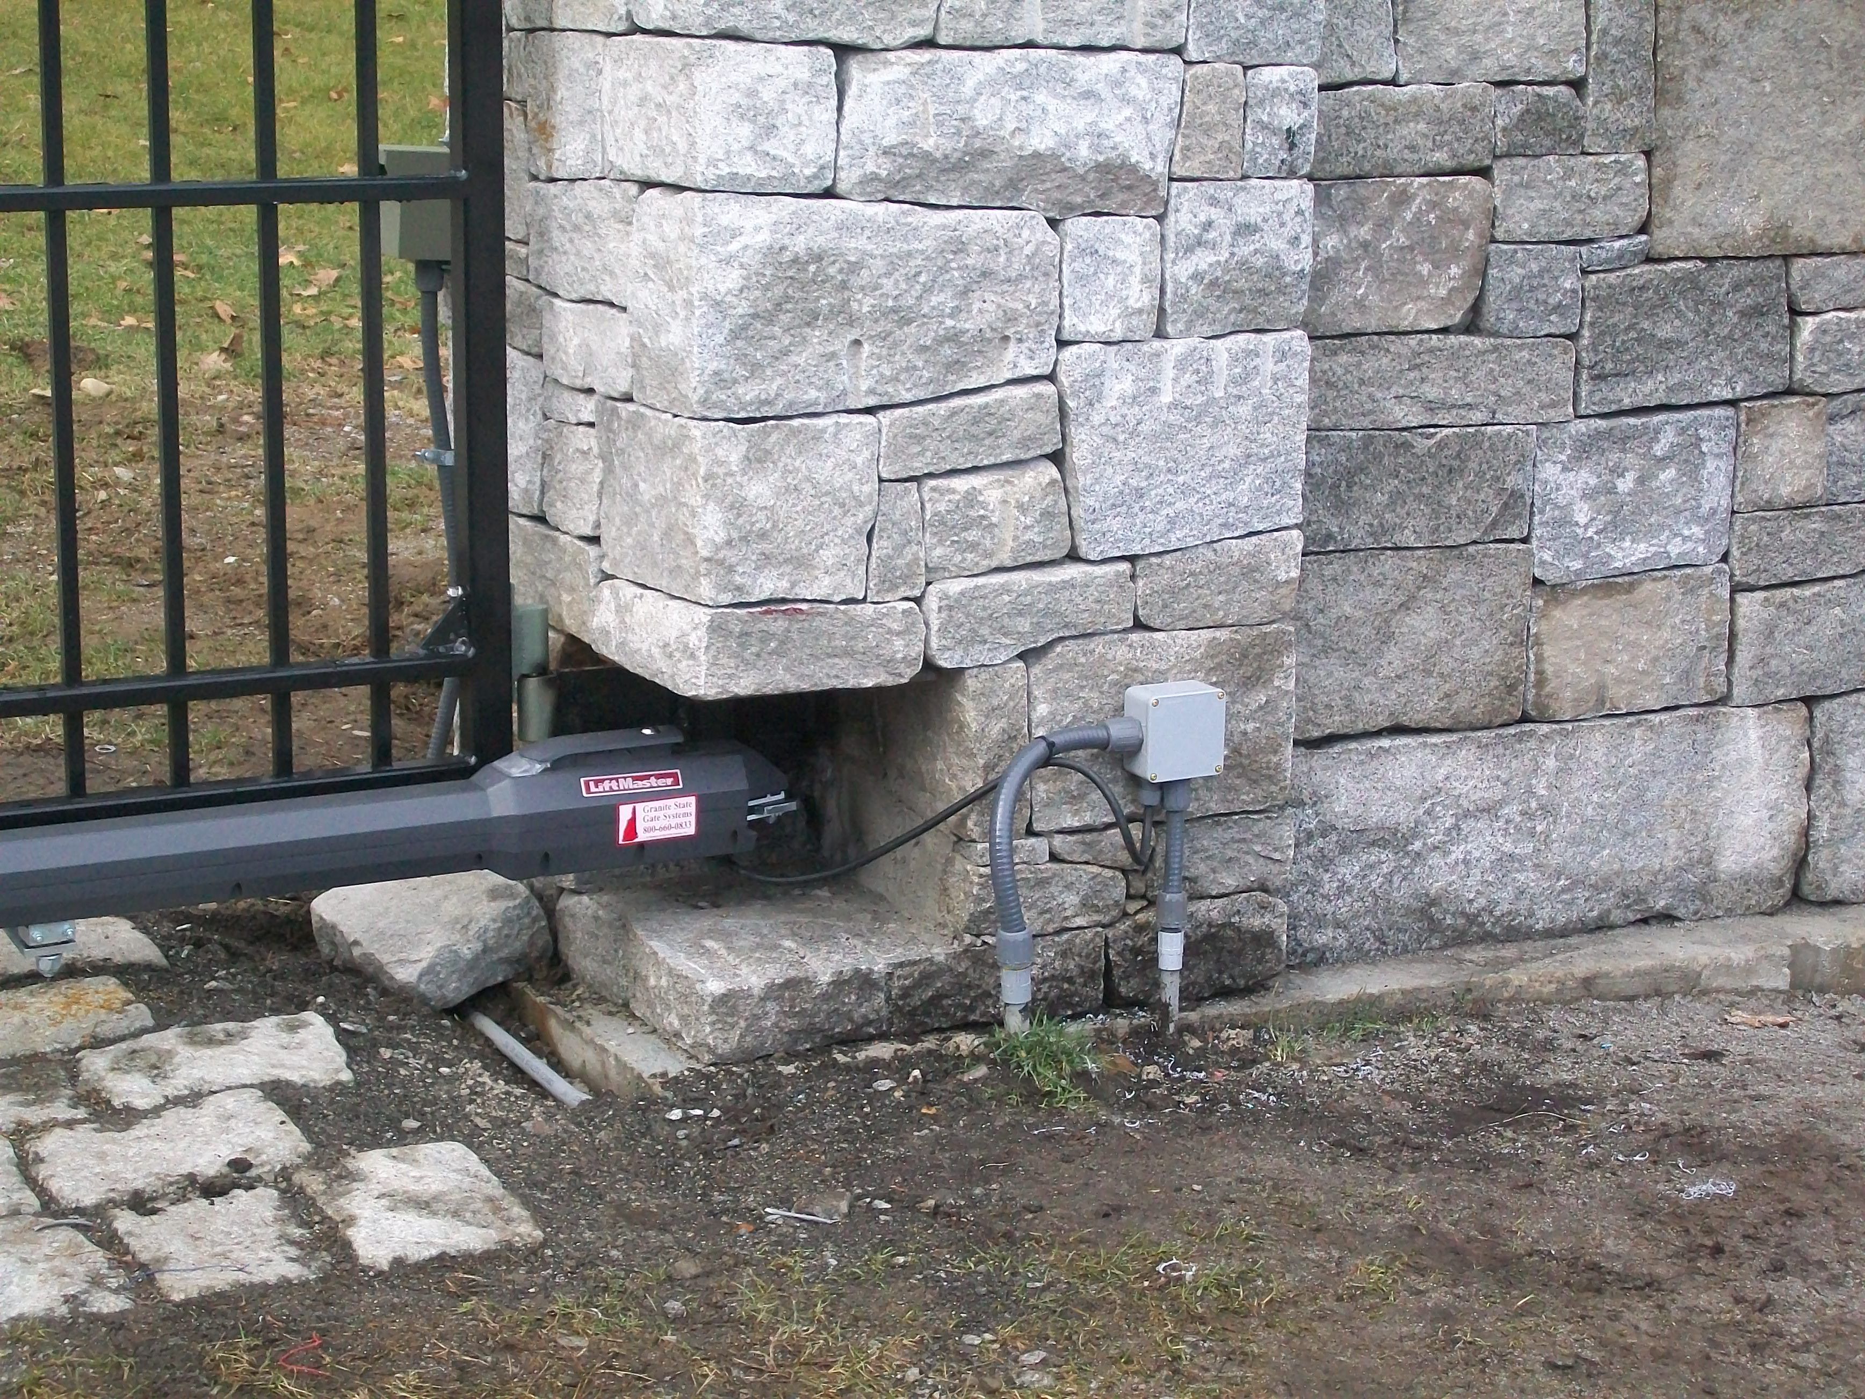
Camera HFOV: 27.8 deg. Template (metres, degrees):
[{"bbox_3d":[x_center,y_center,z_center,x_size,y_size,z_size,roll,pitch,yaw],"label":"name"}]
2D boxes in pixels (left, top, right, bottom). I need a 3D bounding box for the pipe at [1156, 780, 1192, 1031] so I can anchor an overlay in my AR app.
[{"bbox_3d":[0.294,0.252,4.602,0.038,0.313,0.038,0,12,0],"label":"pipe"}]

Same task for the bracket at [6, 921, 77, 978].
[{"bbox_3d":[-1.051,0.295,4.450,0.064,0.055,0.090,-6,13,-27],"label":"bracket"}]

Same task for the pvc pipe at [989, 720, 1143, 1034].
[{"bbox_3d":[0.161,0.212,4.544,0.203,0.375,0.050,-5,13,-24],"label":"pvc pipe"}]

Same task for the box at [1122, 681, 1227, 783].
[{"bbox_3d":[0.293,0.038,4.570,0.103,0.104,0.064,-5,13,-24],"label":"box"}]

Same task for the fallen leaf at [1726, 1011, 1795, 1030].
[{"bbox_3d":[1.031,0.395,4.694,0.083,0.012,0.045,-1,12,-5],"label":"fallen leaf"}]

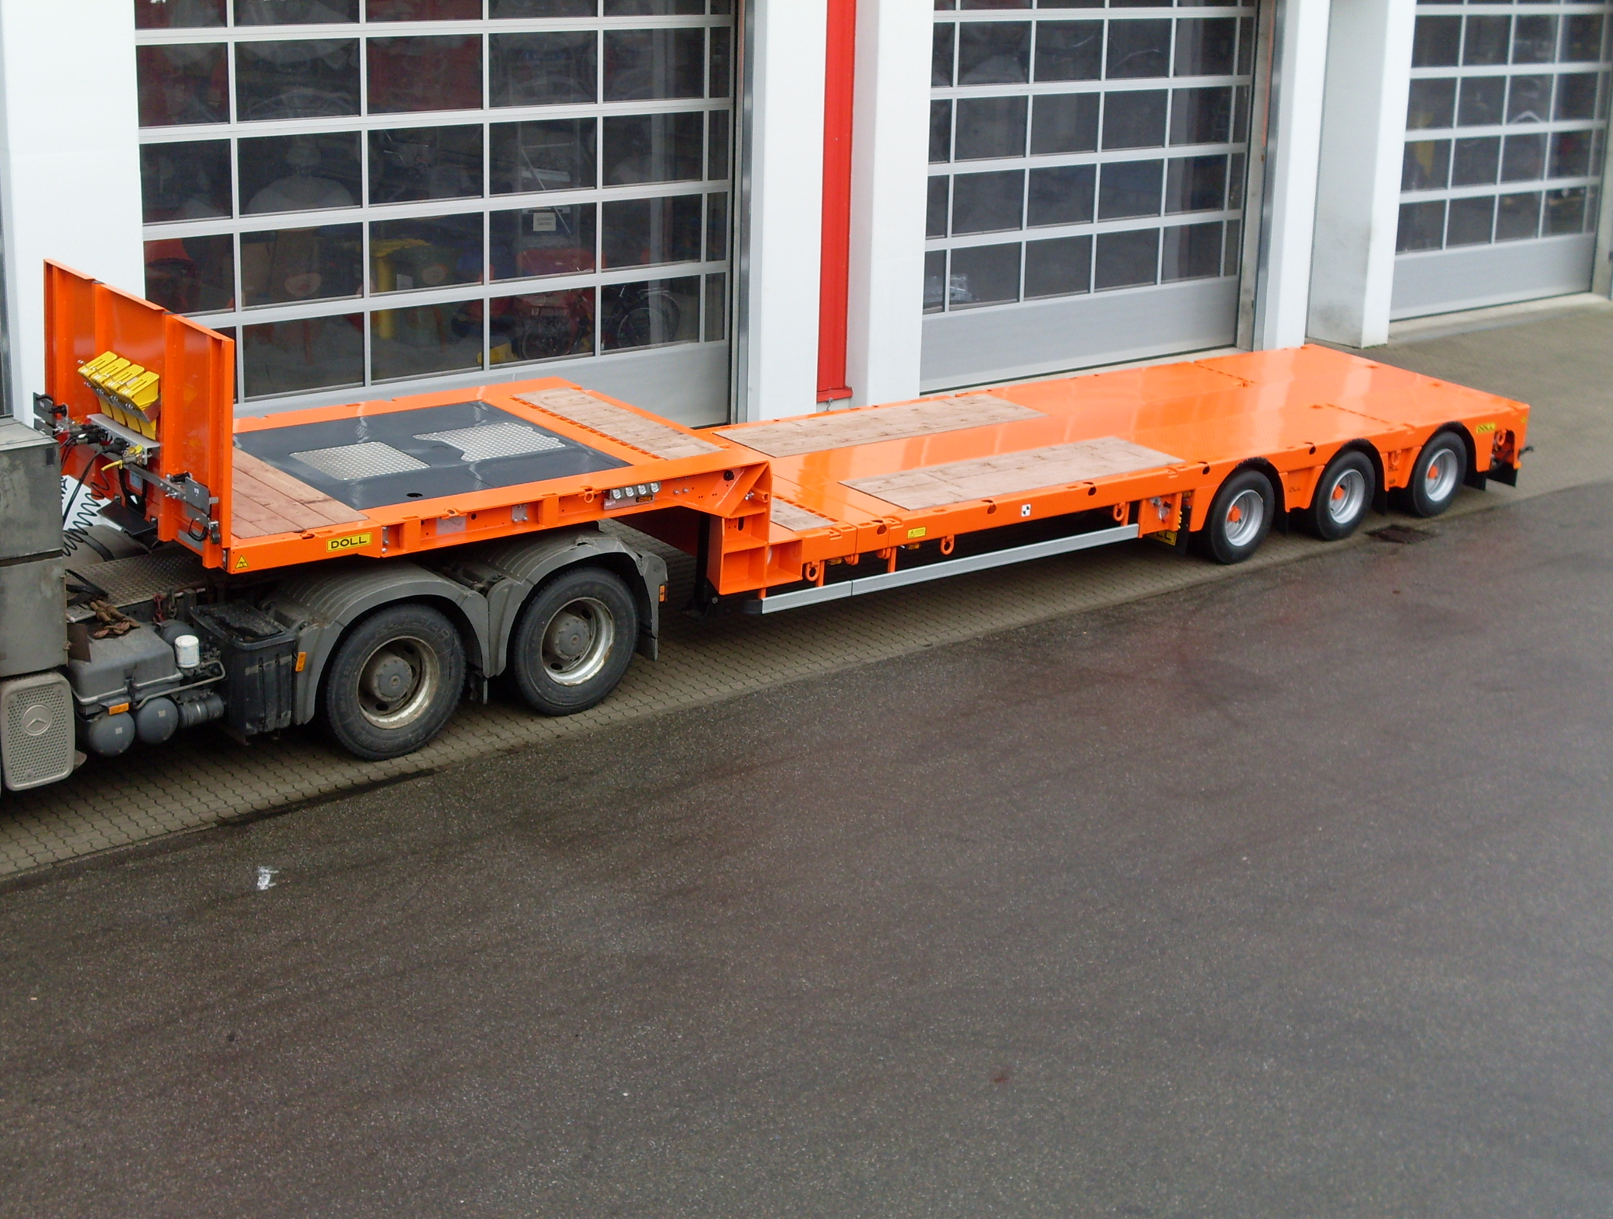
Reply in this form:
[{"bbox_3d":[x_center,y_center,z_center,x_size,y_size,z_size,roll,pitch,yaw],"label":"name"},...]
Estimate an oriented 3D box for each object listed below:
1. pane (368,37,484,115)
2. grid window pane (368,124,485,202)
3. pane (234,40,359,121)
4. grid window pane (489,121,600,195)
[{"bbox_3d":[-3.191,-4.499,23.680,1.197,0.620,0.050,-12,20,-43],"label":"pane"},{"bbox_3d":[-3.211,-3.772,23.871,1.197,0.620,0.050,-12,20,-43],"label":"grid window pane"},{"bbox_3d":[-4.103,-4.300,22.821,1.197,0.620,0.050,-12,20,-43],"label":"pane"},{"bbox_3d":[-2.298,-3.971,24.729,1.197,0.620,0.050,-12,20,-43],"label":"grid window pane"}]

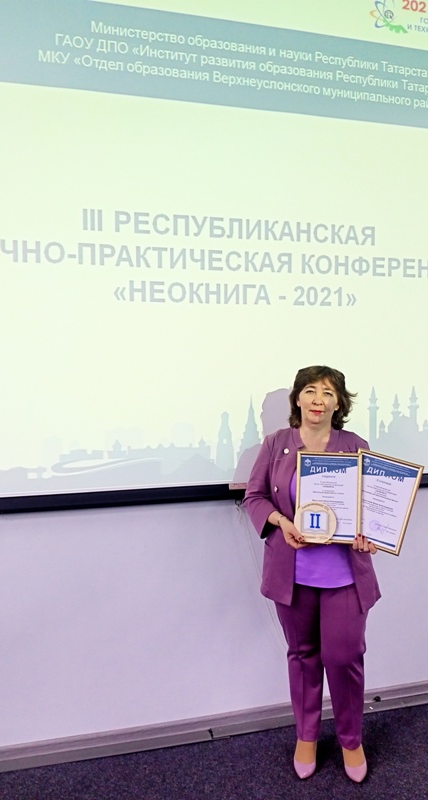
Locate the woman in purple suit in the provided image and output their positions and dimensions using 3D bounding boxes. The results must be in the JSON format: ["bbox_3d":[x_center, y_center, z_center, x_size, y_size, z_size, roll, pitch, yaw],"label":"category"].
[{"bbox_3d":[0.387,0.645,2.540,0.530,1.580,0.410,0,1,8],"label":"woman in purple suit"}]

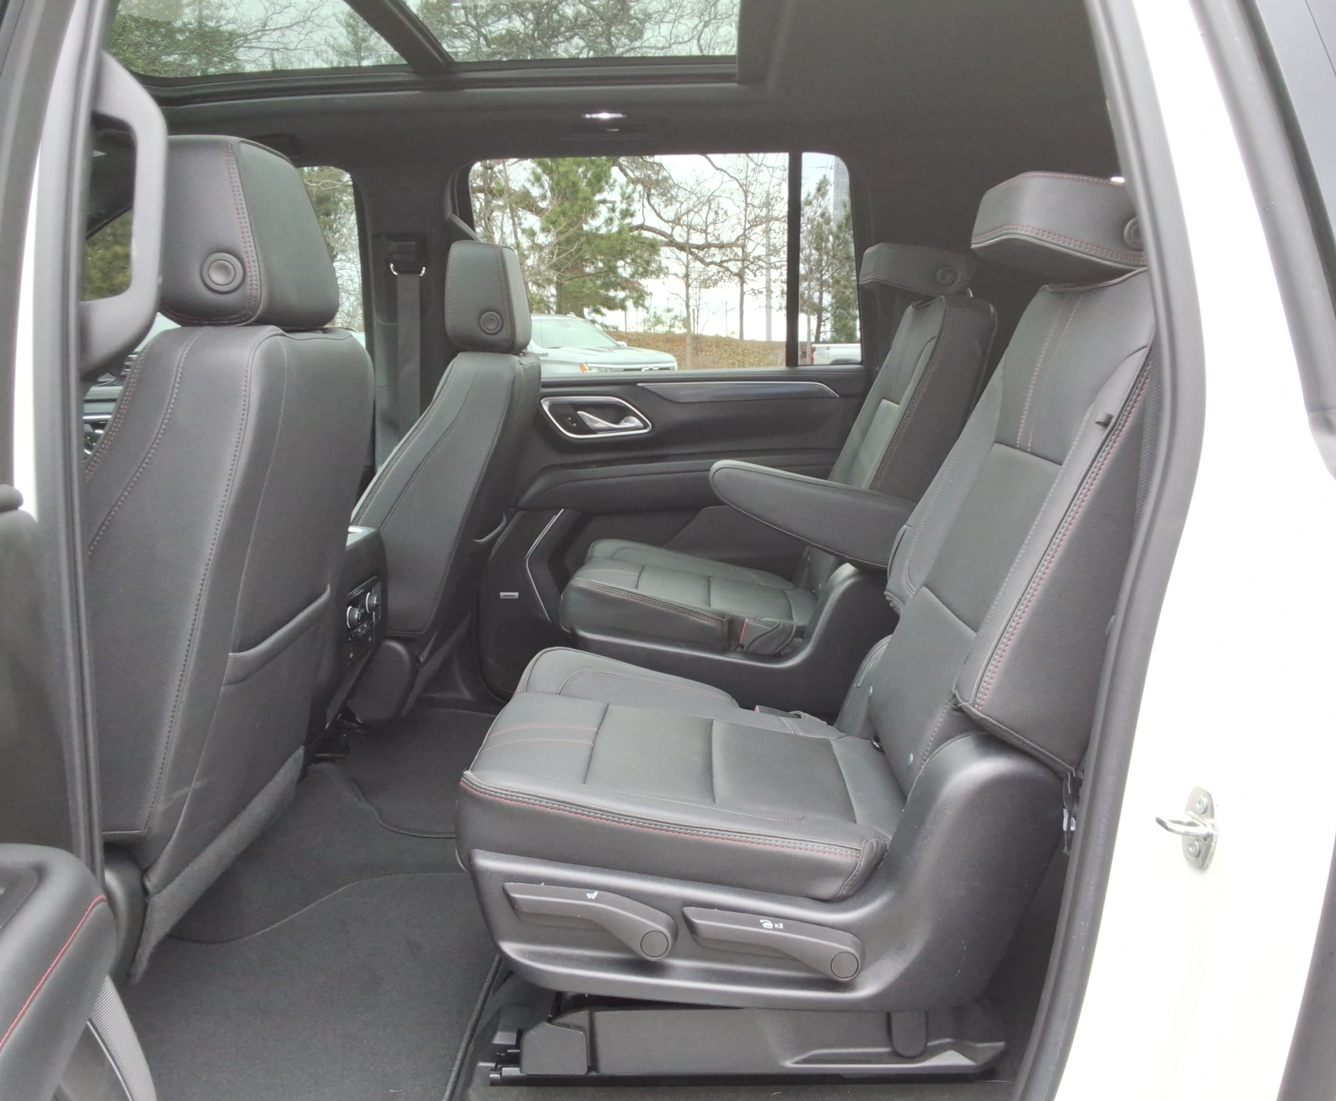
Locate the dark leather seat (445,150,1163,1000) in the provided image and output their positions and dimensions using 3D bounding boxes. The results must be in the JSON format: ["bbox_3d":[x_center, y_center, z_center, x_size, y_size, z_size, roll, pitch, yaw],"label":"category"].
[{"bbox_3d":[0.152,0.024,1.306,0.710,0.797,0.570,-1,10,2],"label":"dark leather seat"}]

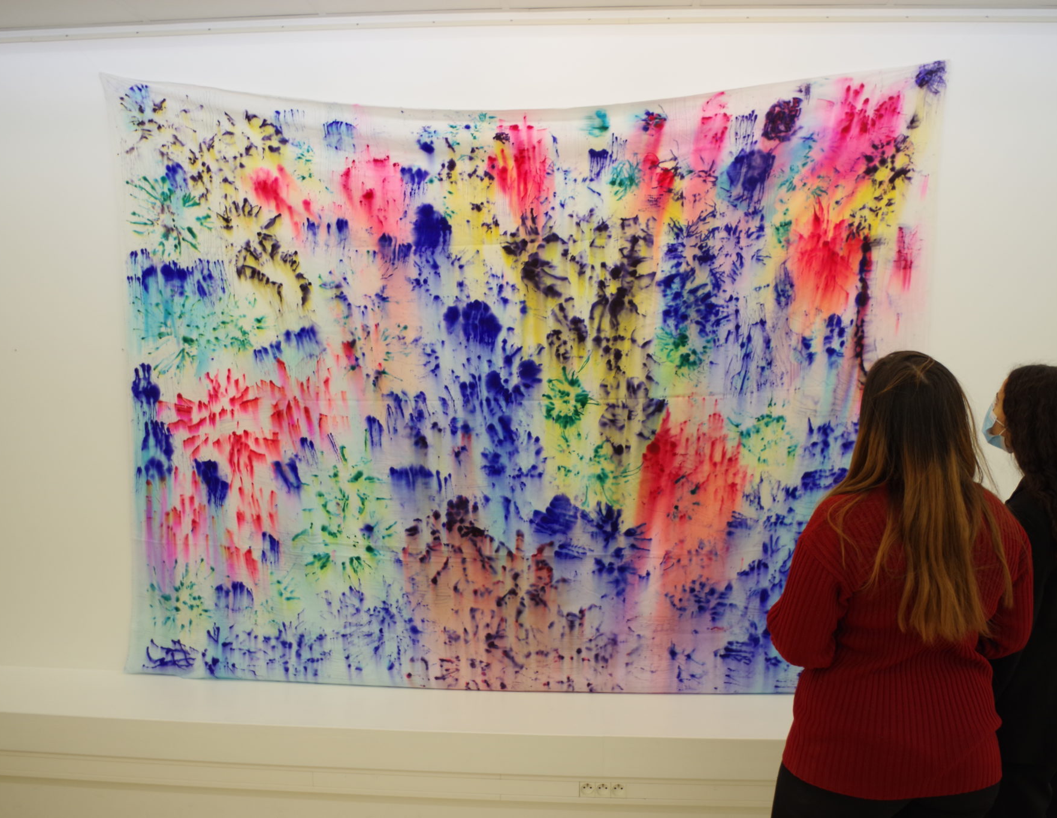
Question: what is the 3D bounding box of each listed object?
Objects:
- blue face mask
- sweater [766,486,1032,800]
[{"bbox_3d":[1.093,0.051,2.135,0.130,0.112,0.082,-2,12,-38],"label":"blue face mask"},{"bbox_3d":[0.726,0.413,1.806,0.500,0.575,0.350,1,3,9],"label":"sweater"}]

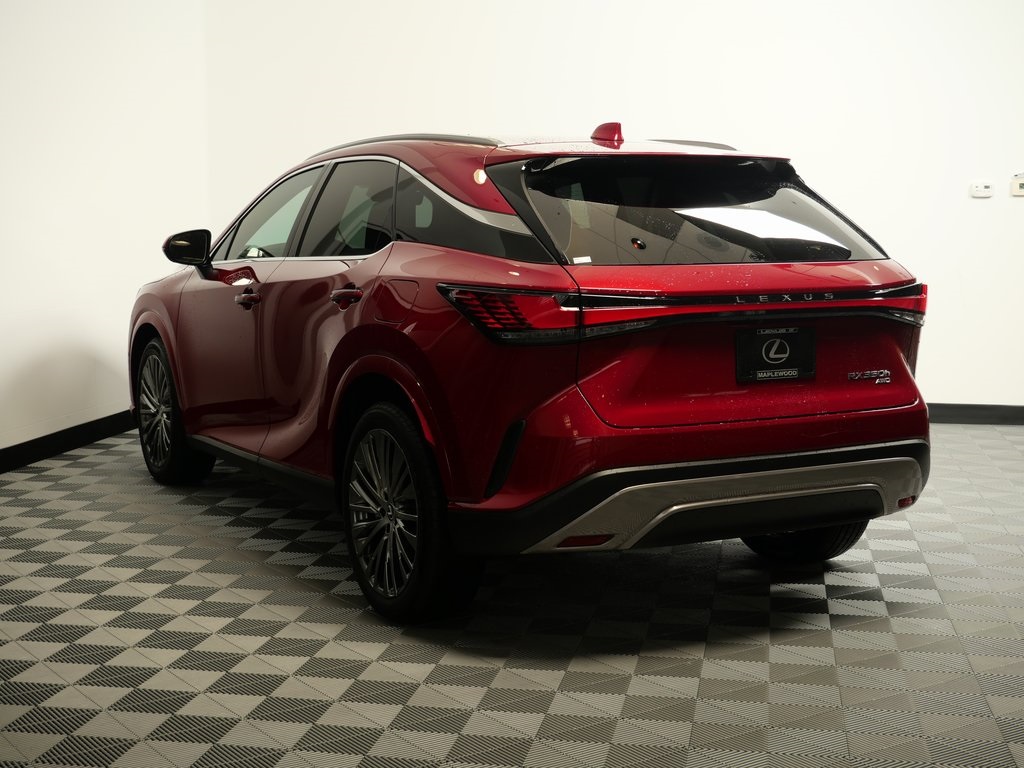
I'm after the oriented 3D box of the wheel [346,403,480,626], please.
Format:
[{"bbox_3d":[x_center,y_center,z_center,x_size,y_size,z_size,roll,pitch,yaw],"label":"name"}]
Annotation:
[{"bbox_3d":[-0.362,0.450,4.620,0.240,0.765,0.765,-3,7,-29],"label":"wheel"}]

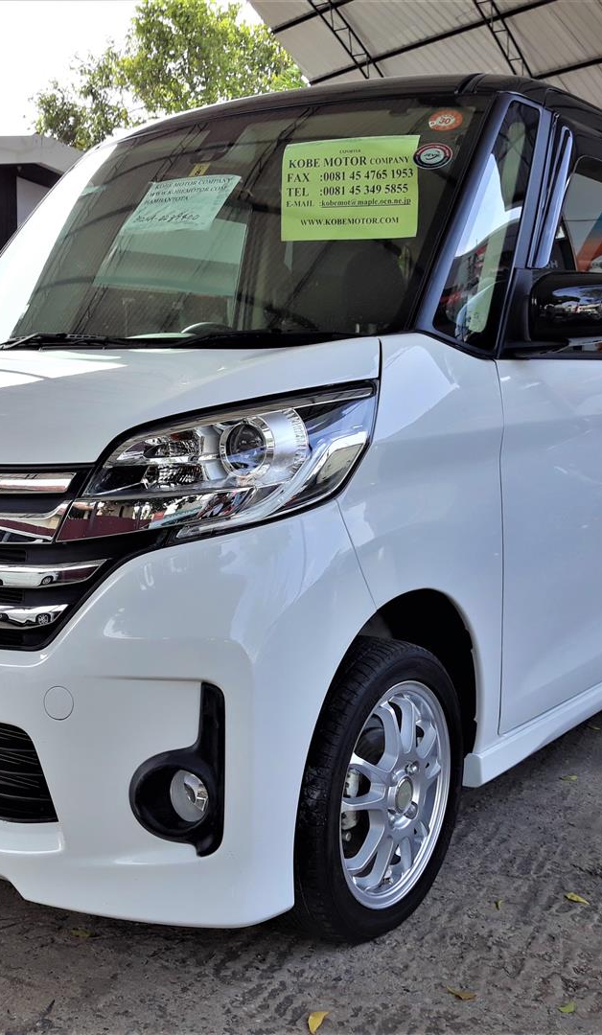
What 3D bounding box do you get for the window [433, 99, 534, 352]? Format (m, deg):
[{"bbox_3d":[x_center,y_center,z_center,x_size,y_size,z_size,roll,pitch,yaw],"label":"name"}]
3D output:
[{"bbox_3d":[0.385,-0.616,2.202,0.050,0.575,0.575,-11,-4,41],"label":"window"}]

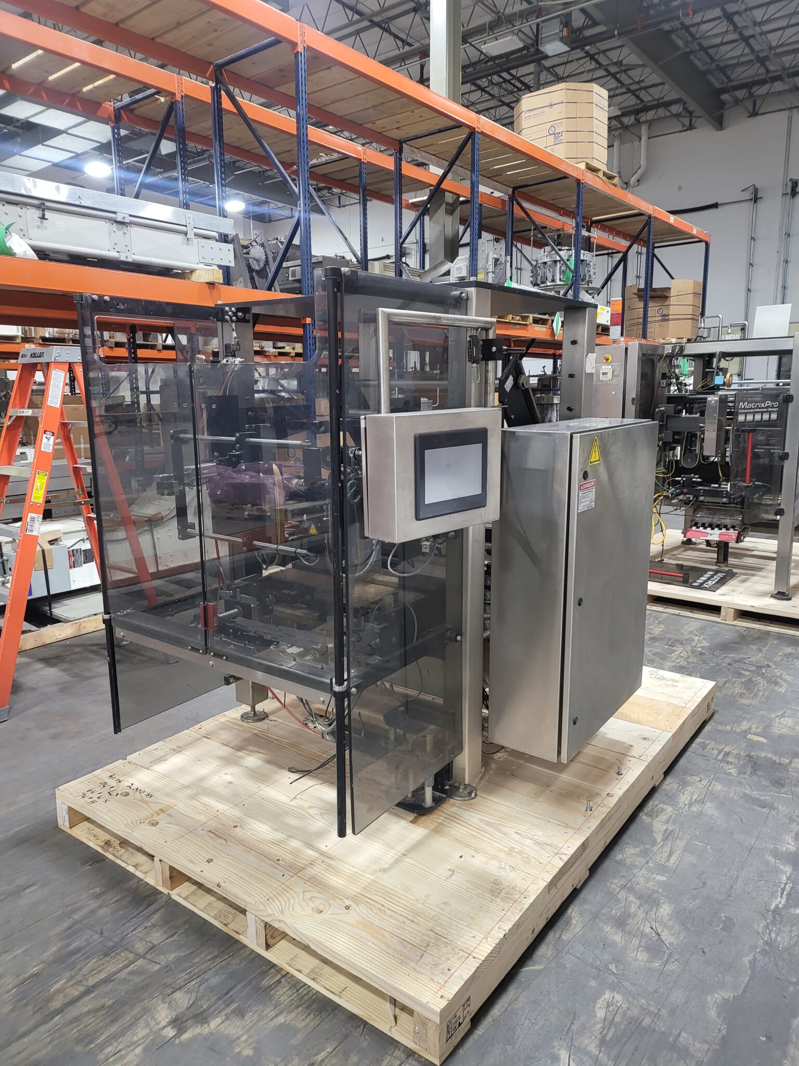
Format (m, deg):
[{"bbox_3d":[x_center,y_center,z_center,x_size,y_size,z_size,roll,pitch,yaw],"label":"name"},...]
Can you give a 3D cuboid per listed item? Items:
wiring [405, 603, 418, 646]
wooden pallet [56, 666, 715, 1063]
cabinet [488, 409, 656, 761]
[{"bbox_3d":[0.043,0.301,2.450,0.040,0.135,0.050,7,13,36],"label":"wiring"},{"bbox_3d":[0.156,0.895,3.145,1.652,0.145,2.438,7,13,36],"label":"wooden pallet"},{"bbox_3d":[0.667,0.152,2.767,0.296,1.098,0.803,7,13,35],"label":"cabinet"}]

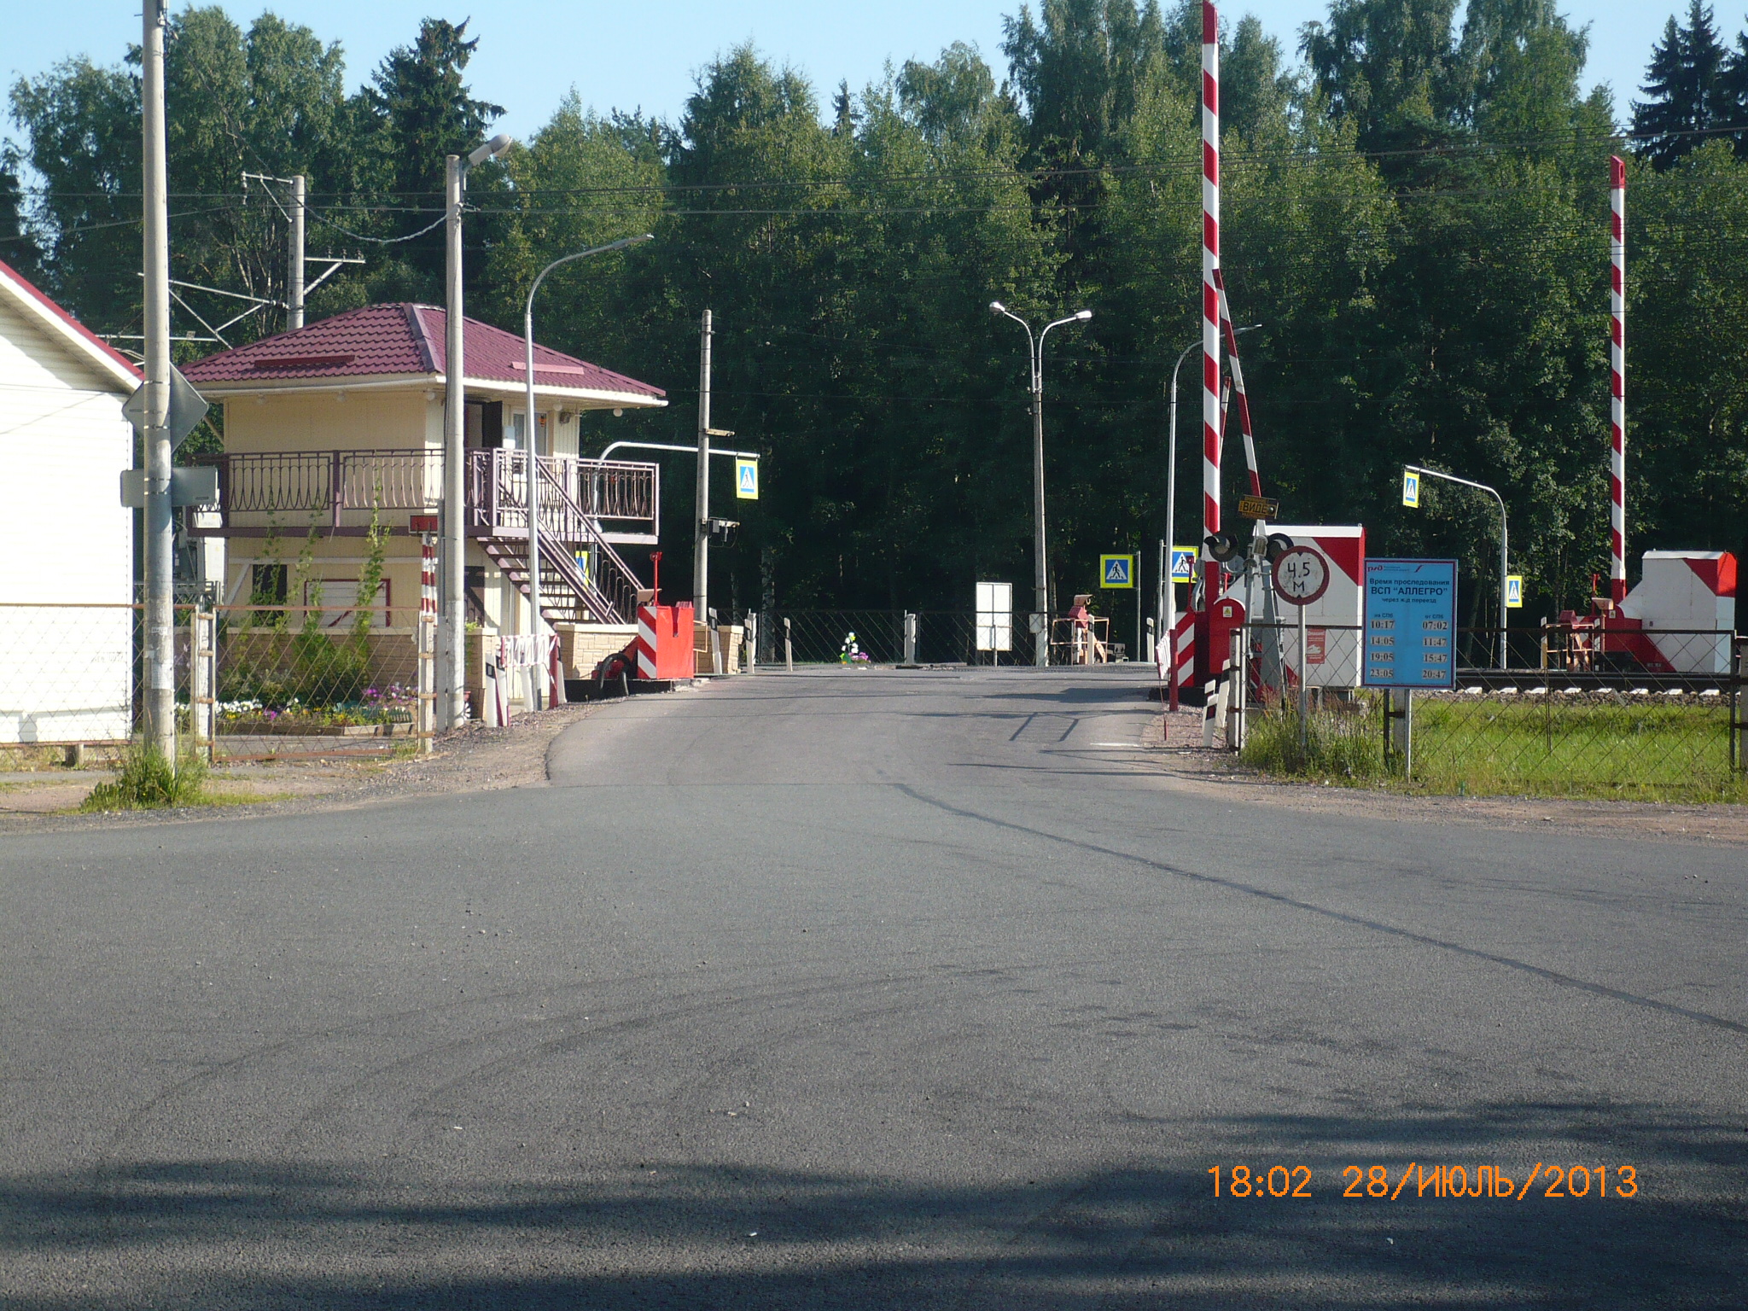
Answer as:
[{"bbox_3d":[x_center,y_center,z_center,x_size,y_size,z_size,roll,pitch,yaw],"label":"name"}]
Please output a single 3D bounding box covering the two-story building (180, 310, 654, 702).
[{"bbox_3d":[-7.000,-2.530,69.300,5.500,6.450,6.450,0,0,31],"label":"two-story building"}]

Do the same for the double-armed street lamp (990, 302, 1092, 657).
[{"bbox_3d":[4.340,-4.370,110.000,2.800,9.600,0.500,0,0,-18],"label":"double-armed street lamp"}]

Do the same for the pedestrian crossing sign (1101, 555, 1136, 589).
[{"bbox_3d":[6.600,-2.290,115.000,0.900,0.900,0.060,0,0,3],"label":"pedestrian crossing sign"}]

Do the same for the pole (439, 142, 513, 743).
[{"bbox_3d":[-4.860,-2.760,52.000,0.880,7.300,0.320,0,0,0],"label":"pole"}]

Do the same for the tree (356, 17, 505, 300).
[{"bbox_3d":[-15.100,-10.500,145.000,5.800,22.600,5.800,0,0,0],"label":"tree"}]

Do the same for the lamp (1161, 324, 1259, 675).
[{"bbox_3d":[6.230,-2.980,78.500,1.780,6.350,0.300,0,0,-3],"label":"lamp"}]

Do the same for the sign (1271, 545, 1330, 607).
[{"bbox_3d":[4.990,-0.930,49.500,0.690,0.690,0.050,0,0,6],"label":"sign"}]

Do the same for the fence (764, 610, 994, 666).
[{"bbox_3d":[0.130,-0.370,104.000,5.660,1.500,0.120,0,0,7],"label":"fence"}]

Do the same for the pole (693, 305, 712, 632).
[{"bbox_3d":[-3.360,-3.200,84.000,0.290,7.600,0.290,0,0,0],"label":"pole"}]

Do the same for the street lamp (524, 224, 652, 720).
[{"bbox_3d":[-3.840,-2.470,57.000,1.720,6.380,0.300,0,0,-5],"label":"street lamp"}]

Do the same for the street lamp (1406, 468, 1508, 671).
[{"bbox_3d":[15.800,-2.300,114.800,0.350,5.700,5.400,0,0,37],"label":"street lamp"}]

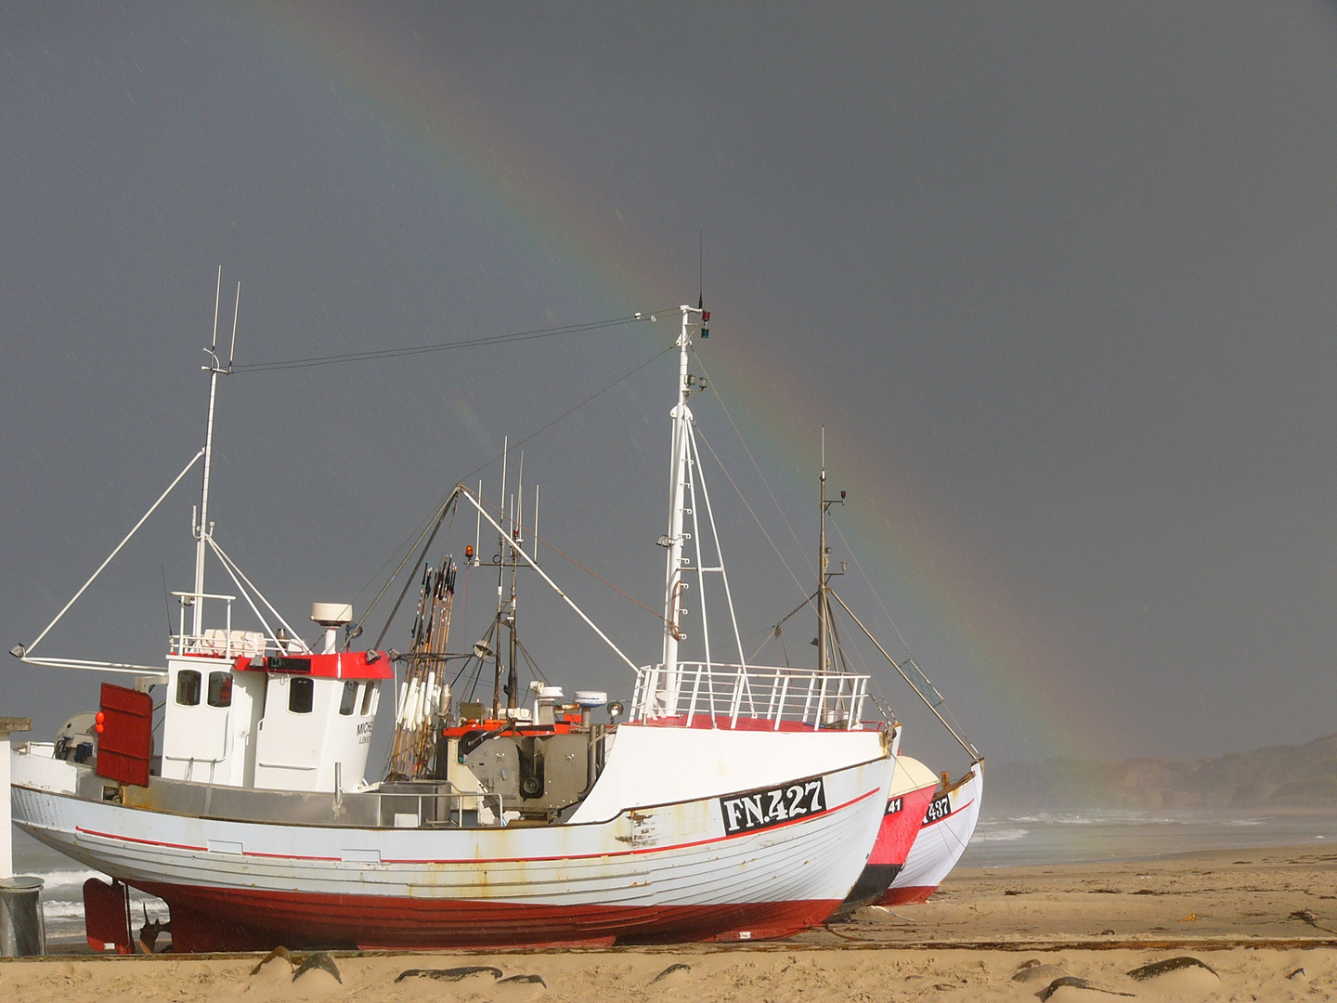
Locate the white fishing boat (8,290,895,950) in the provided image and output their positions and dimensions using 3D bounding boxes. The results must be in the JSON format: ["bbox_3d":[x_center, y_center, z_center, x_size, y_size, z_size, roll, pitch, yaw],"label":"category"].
[{"bbox_3d":[-2.854,1.522,52.300,11.746,8.368,4.000,1,0,13],"label":"white fishing boat"}]

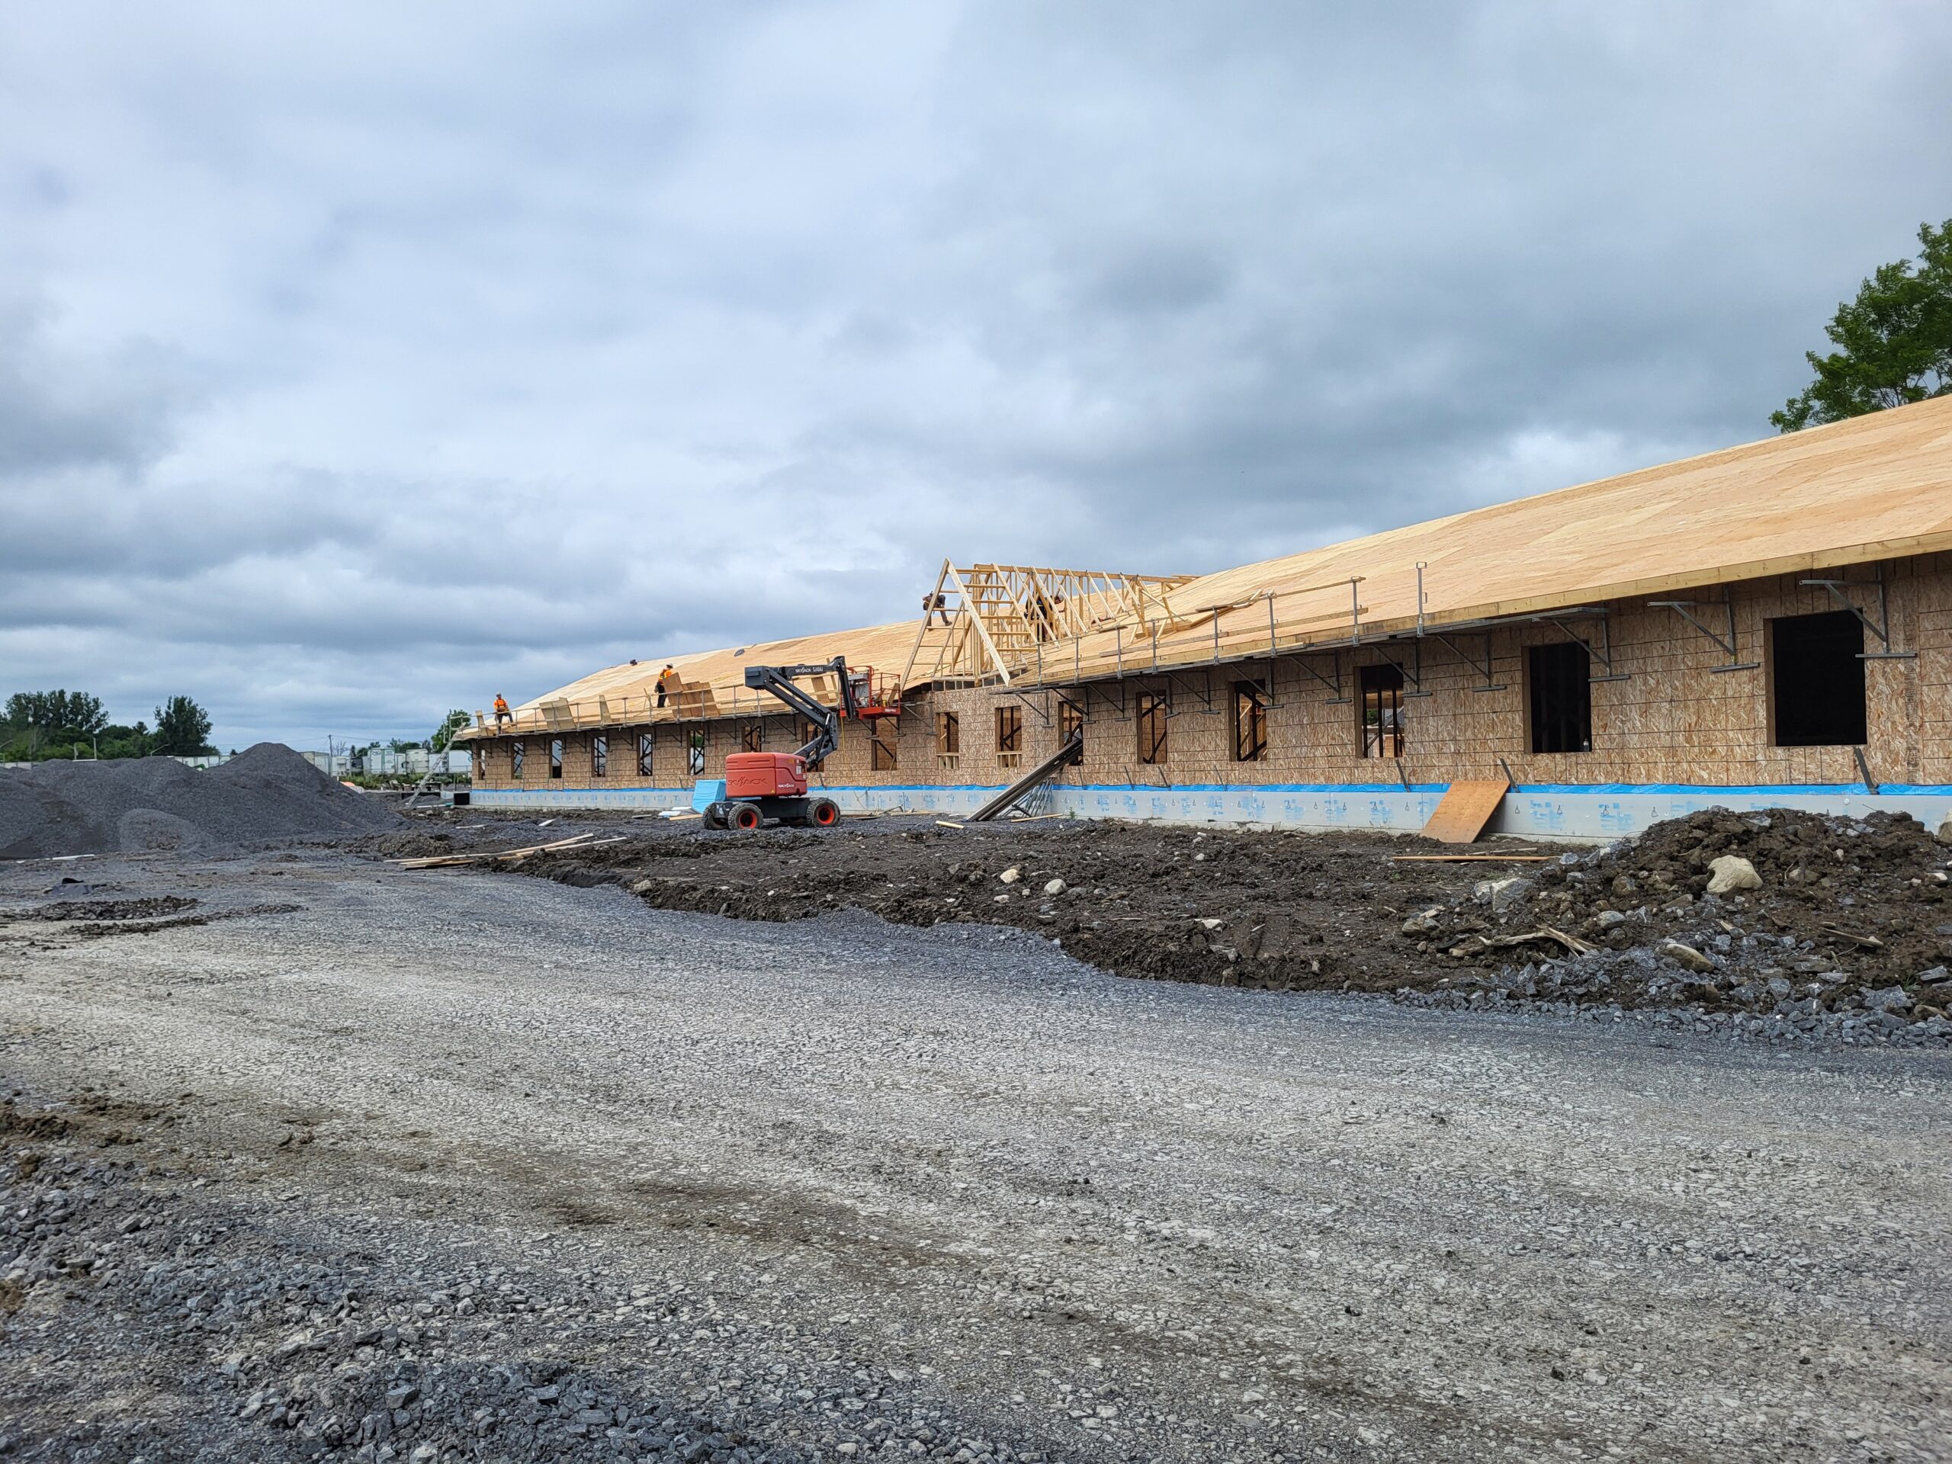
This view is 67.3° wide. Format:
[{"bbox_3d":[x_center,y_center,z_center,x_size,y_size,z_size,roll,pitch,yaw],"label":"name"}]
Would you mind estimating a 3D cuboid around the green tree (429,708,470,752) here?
[{"bbox_3d":[-70.900,1.800,198.000,6.600,9.800,6.600,-1,-2,0],"label":"green tree"}]

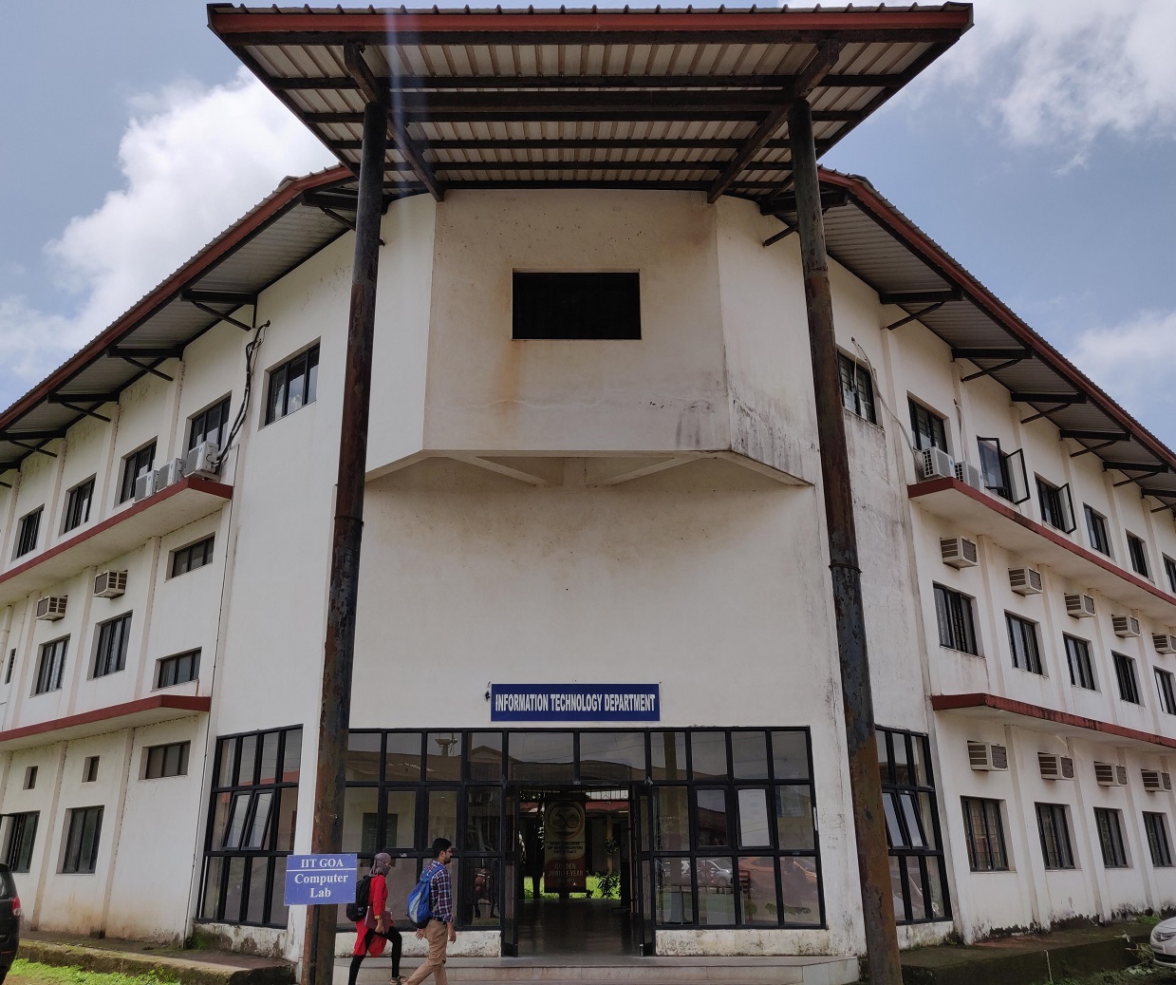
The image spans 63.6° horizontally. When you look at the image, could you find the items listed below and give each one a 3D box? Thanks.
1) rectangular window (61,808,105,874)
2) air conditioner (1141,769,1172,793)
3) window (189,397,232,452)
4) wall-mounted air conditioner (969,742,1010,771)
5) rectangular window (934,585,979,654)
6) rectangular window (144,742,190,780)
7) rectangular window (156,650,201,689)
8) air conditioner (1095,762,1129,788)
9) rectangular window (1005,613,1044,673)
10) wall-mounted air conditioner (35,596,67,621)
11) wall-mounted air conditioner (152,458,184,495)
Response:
[{"bbox_3d":[-9.829,6.794,18.528,1.811,1.210,0.160,-18,-27,38],"label":"rectangular window"},{"bbox_3d":[13.936,7.063,23.172,0.650,0.445,0.440,19,-28,-41],"label":"air conditioner"},{"bbox_3d":[-7.574,-1.154,18.979,1.739,1.221,0.150,-18,-27,39],"label":"window"},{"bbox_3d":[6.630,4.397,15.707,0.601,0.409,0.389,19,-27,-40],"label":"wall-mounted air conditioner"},{"bbox_3d":[7.274,2.547,18.725,1.761,1.263,0.120,19,-28,-41],"label":"rectangular window"},{"bbox_3d":[-7.545,4.846,17.095,1.832,0.583,0.160,-18,-27,38],"label":"rectangular window"},{"bbox_3d":[-7.770,3.394,18.056,1.746,0.610,0.120,-18,-27,38],"label":"rectangular window"},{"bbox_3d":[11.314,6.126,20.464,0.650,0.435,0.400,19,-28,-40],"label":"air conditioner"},{"bbox_3d":[8.503,2.977,18.518,1.530,1.120,0.120,19,-27,-40],"label":"rectangular window"},{"bbox_3d":[-12.205,2.662,21.586,0.650,0.435,0.400,-18,-27,39],"label":"wall-mounted air conditioner"},{"bbox_3d":[-8.258,-0.307,18.836,0.743,0.537,0.261,-18,-27,38],"label":"wall-mounted air conditioner"}]

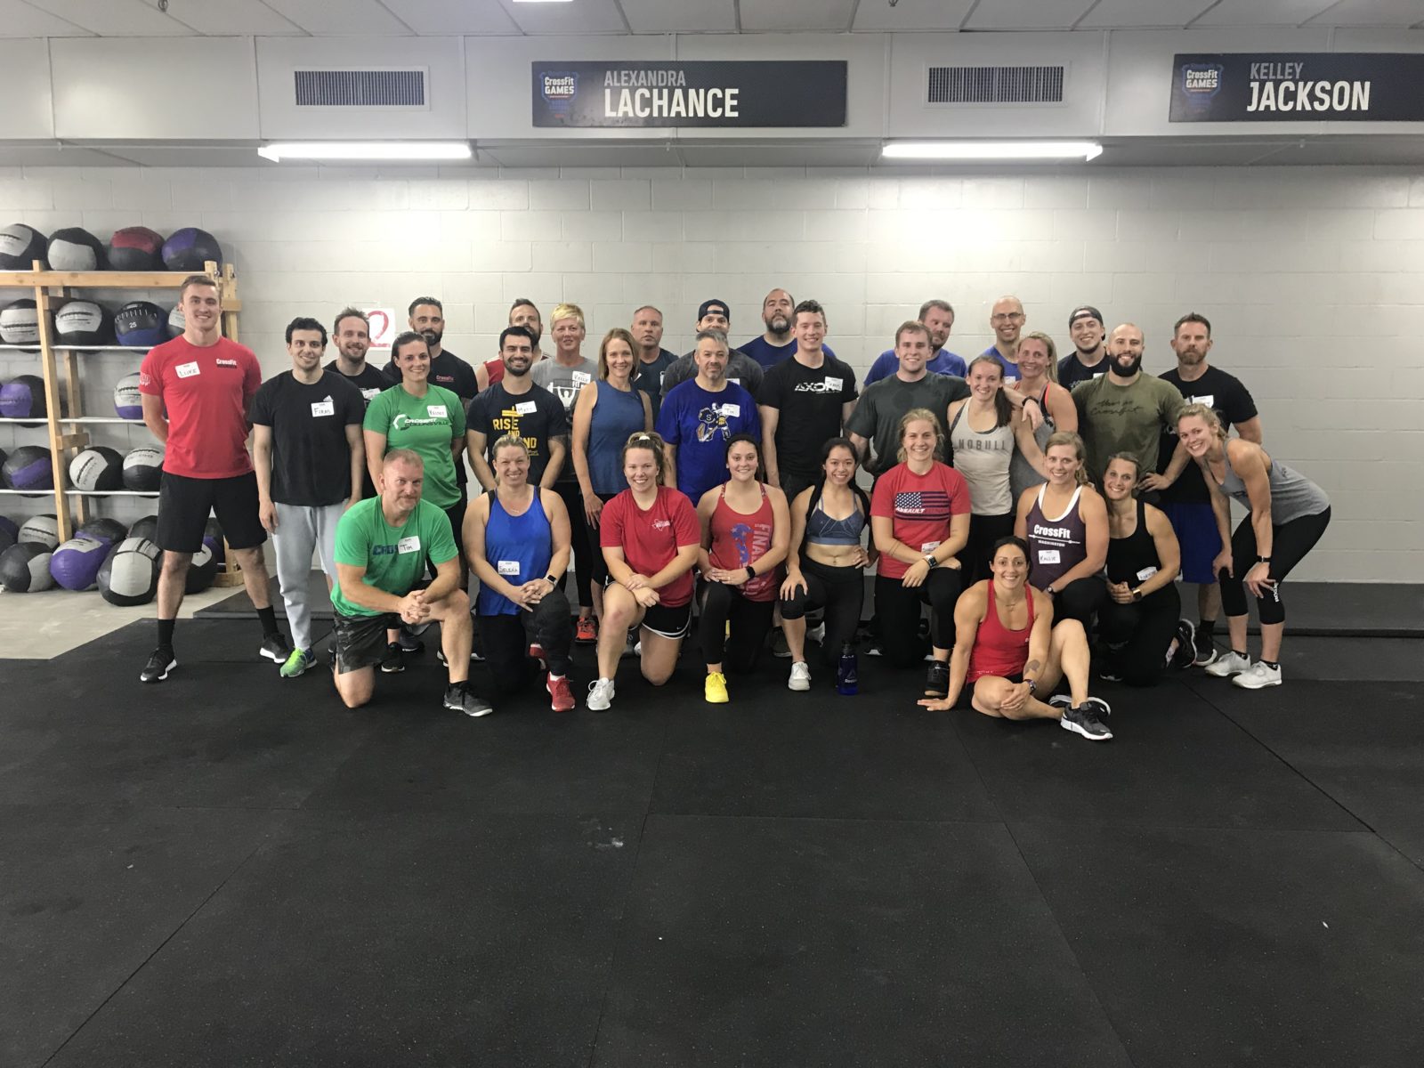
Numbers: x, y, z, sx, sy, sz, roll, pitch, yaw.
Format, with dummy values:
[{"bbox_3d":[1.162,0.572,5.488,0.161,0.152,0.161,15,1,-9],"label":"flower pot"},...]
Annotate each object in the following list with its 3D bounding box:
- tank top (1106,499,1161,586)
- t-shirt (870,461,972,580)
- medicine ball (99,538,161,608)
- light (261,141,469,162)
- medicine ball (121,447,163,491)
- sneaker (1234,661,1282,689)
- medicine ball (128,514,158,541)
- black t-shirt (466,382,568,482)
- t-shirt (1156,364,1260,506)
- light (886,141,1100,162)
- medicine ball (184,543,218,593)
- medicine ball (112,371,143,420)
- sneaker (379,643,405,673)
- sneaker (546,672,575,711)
[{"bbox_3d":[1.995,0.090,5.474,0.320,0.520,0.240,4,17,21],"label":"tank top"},{"bbox_3d":[1.016,-0.068,5.593,0.475,0.580,0.270,2,10,10],"label":"t-shirt"},{"bbox_3d":[-3.656,0.262,7.229,0.365,0.385,0.365,0,9,0],"label":"medicine ball"},{"bbox_3d":[-1.994,-2.240,6.738,1.220,0.095,0.300,1,10,2],"label":"light"},{"bbox_3d":[-3.692,-0.406,7.578,0.335,0.330,0.335,0,10,0],"label":"medicine ball"},{"bbox_3d":[2.607,0.667,5.494,0.260,0.115,0.098,-5,10,-28],"label":"sneaker"},{"bbox_3d":[-3.730,0.055,7.753,0.350,0.350,0.350,0,10,0],"label":"medicine ball"},{"bbox_3d":[-0.989,-0.493,5.836,0.500,0.600,0.280,0,9,-4],"label":"black t-shirt"},{"bbox_3d":[2.442,-0.504,5.832,0.590,0.690,0.300,3,10,18],"label":"t-shirt"},{"bbox_3d":[1.655,-2.290,6.906,1.270,0.075,0.280,0,9,2],"label":"light"},{"bbox_3d":[-3.400,0.221,7.484,0.350,0.350,0.350,0,9,0],"label":"medicine ball"},{"bbox_3d":[-3.760,-0.888,7.597,0.355,0.355,0.355,0,9,0],"label":"medicine ball"},{"bbox_3d":[-1.615,0.616,5.827,0.097,0.110,0.260,-2,9,-15],"label":"sneaker"},{"bbox_3d":[-0.692,0.713,5.235,0.100,0.115,0.265,-2,9,-15],"label":"sneaker"}]

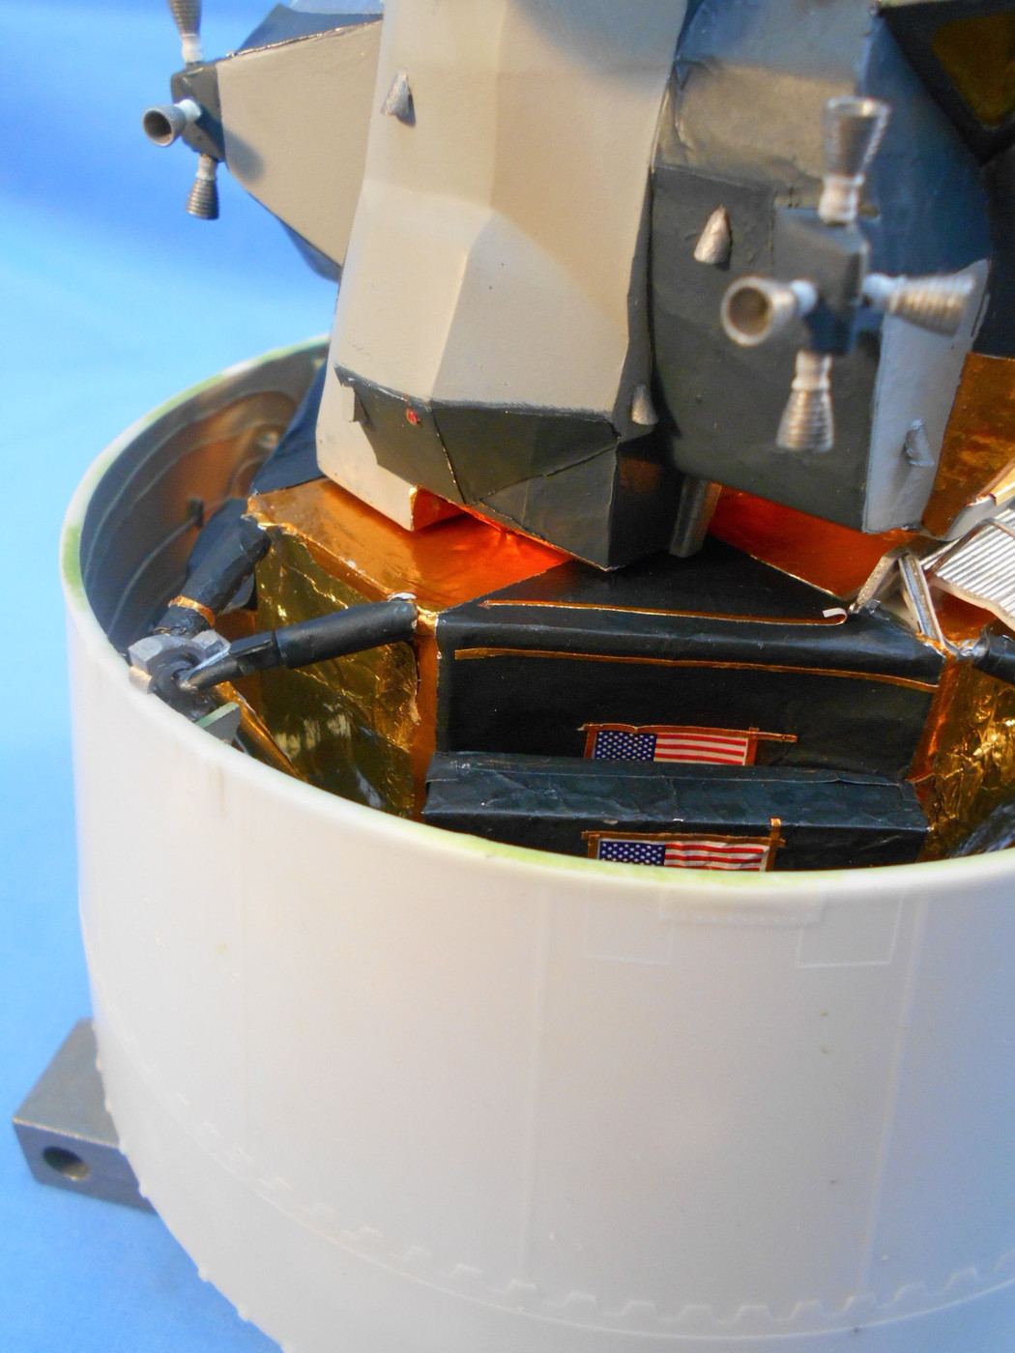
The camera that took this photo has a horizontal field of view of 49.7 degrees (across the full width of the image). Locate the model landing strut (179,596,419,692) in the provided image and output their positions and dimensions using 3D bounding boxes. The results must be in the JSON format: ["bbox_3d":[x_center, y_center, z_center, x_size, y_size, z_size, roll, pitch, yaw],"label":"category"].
[{"bbox_3d":[-0.017,-0.002,0.089,0.021,0.003,0.003,-13,32,15],"label":"model landing strut"}]

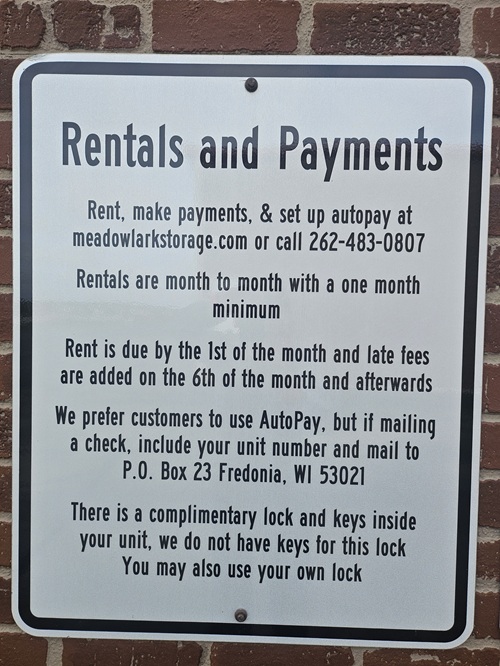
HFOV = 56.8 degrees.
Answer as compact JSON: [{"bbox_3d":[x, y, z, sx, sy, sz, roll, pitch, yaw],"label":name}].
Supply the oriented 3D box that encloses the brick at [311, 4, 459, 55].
[{"bbox_3d":[0.173,-0.386,0.630,0.186,0.063,0.090,1,2,1],"label":"brick"}]

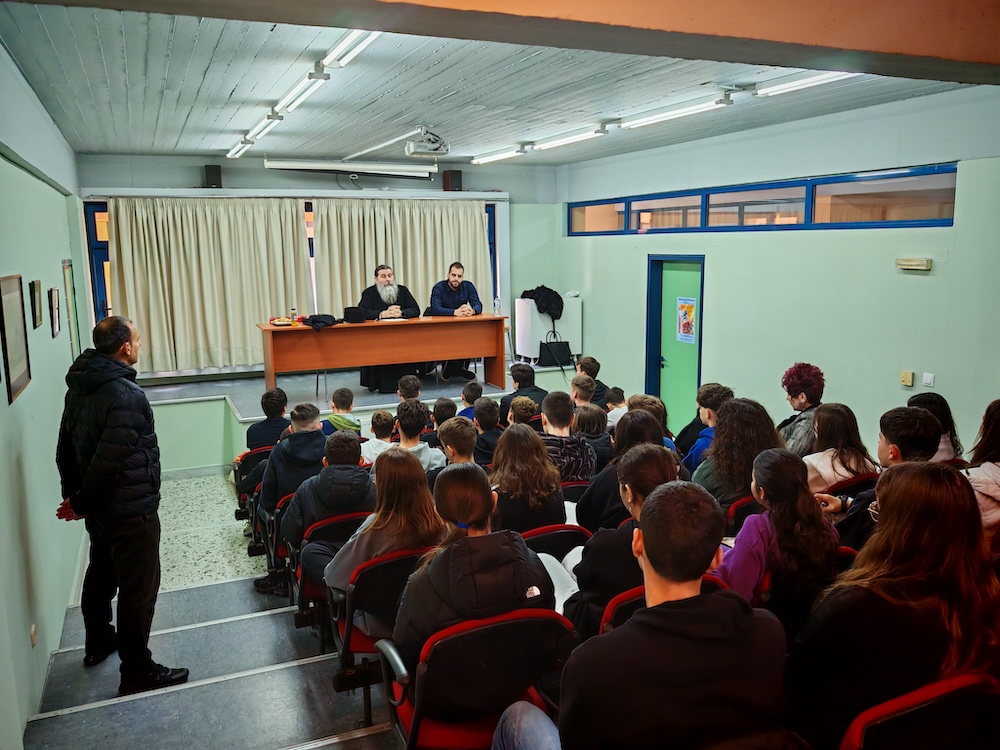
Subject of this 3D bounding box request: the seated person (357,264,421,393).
[{"bbox_3d":[-1.250,-0.538,8.607,0.700,1.325,0.850,-3,10,-16],"label":"seated person"}]

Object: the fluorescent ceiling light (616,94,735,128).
[{"bbox_3d":[1.320,-2.049,6.061,0.170,0.090,1.250,-5,11,-24],"label":"fluorescent ceiling light"}]

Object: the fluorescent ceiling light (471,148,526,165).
[{"bbox_3d":[-0.025,-2.472,8.685,0.120,0.095,1.225,-5,11,-24],"label":"fluorescent ceiling light"}]

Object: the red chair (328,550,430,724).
[{"bbox_3d":[-0.442,1.028,3.176,0.540,0.840,0.620,-5,11,-24],"label":"red chair"}]

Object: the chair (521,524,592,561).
[{"bbox_3d":[0.090,0.983,3.490,0.540,0.800,0.560,-5,11,-24],"label":"chair"}]

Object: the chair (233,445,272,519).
[{"bbox_3d":[-1.876,0.916,6.389,0.540,0.800,0.560,-5,11,-24],"label":"chair"}]

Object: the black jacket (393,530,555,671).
[{"bbox_3d":[-0.074,0.718,2.325,0.530,0.560,0.400,-5,11,-24],"label":"black jacket"}]

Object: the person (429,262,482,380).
[{"bbox_3d":[-0.475,-0.575,8.522,0.600,1.320,0.820,-4,10,-17],"label":"person"}]

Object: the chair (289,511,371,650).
[{"bbox_3d":[-0.811,1.015,3.994,0.540,0.840,0.620,-5,11,-24],"label":"chair"}]

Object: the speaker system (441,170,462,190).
[{"bbox_3d":[-0.607,-2.512,10.128,0.160,0.240,0.210,-5,11,-24],"label":"speaker system"}]

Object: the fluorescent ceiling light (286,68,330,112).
[{"bbox_3d":[-1.278,-1.811,4.955,0.120,0.095,1.225,-5,11,-24],"label":"fluorescent ceiling light"}]

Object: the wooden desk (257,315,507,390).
[{"bbox_3d":[-1.127,-0.177,7.936,2.400,0.757,0.520,-4,10,-17],"label":"wooden desk"}]

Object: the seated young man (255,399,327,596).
[{"bbox_3d":[-1.247,0.789,4.869,0.530,1.290,0.740,-5,11,-24],"label":"seated young man"}]

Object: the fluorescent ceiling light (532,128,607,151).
[{"bbox_3d":[0.649,-2.287,7.505,0.170,0.090,1.250,-5,11,-24],"label":"fluorescent ceiling light"}]

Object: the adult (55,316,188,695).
[{"bbox_3d":[-1.838,0.607,3.729,0.560,1.750,0.450,7,12,37],"label":"adult"}]

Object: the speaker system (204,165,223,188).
[{"bbox_3d":[-3.505,-2.420,9.534,0.185,0.285,0.200,-5,11,-24],"label":"speaker system"}]

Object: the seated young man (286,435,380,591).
[{"bbox_3d":[-0.885,0.834,4.075,0.560,1.170,0.760,-5,11,-24],"label":"seated young man"}]

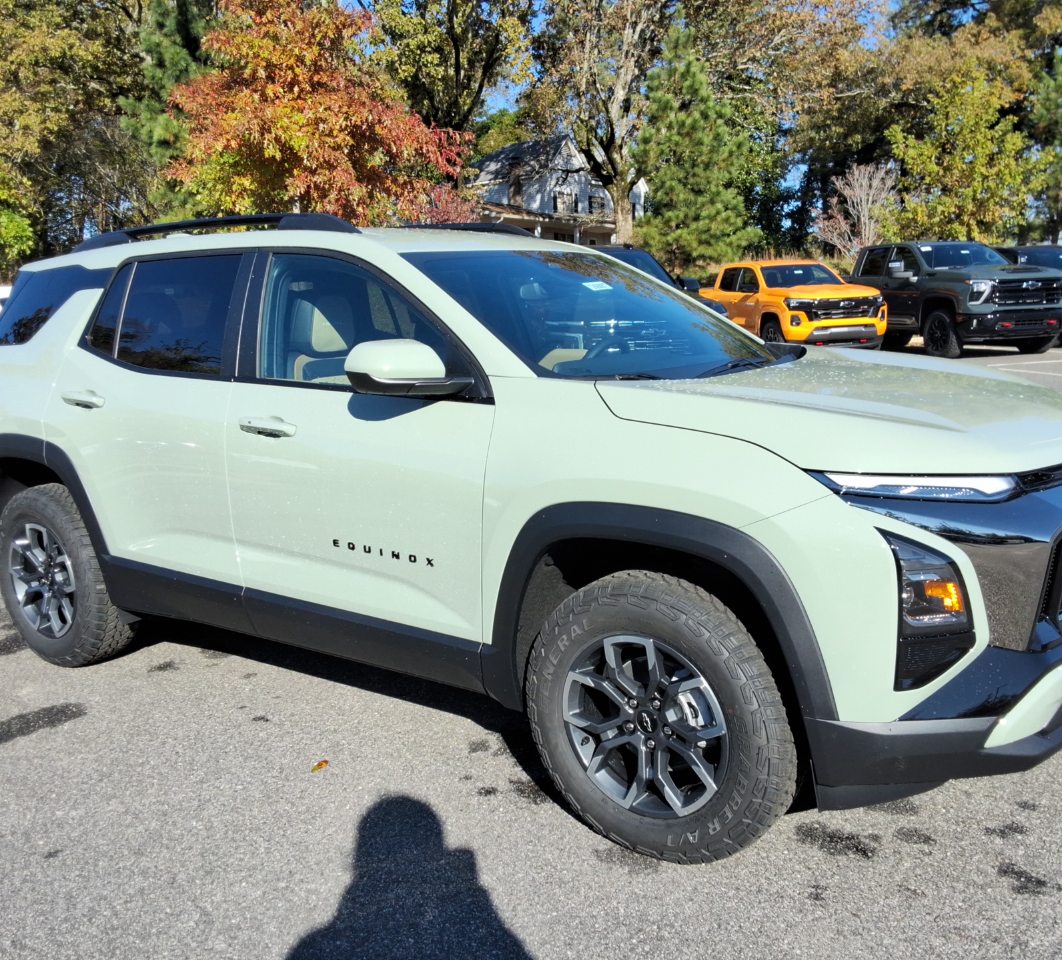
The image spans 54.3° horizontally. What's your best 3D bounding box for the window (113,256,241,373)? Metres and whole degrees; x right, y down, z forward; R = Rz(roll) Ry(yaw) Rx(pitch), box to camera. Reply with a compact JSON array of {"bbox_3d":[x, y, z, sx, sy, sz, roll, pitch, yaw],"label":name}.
[{"bbox_3d":[-1.211,-0.565,3.558,0.590,0.410,0.045,6,-9,36],"label":"window"}]

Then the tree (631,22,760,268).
[{"bbox_3d":[5.084,-10.168,32.000,3.800,7.700,3.800,-1,10,0],"label":"tree"}]

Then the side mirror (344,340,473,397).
[{"bbox_3d":[-0.326,-0.302,2.751,0.200,0.160,0.260,5,12,35],"label":"side mirror"}]

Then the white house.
[{"bbox_3d":[1.800,-17.800,68.000,10.000,9.500,10.000,-6,11,-23],"label":"white house"}]

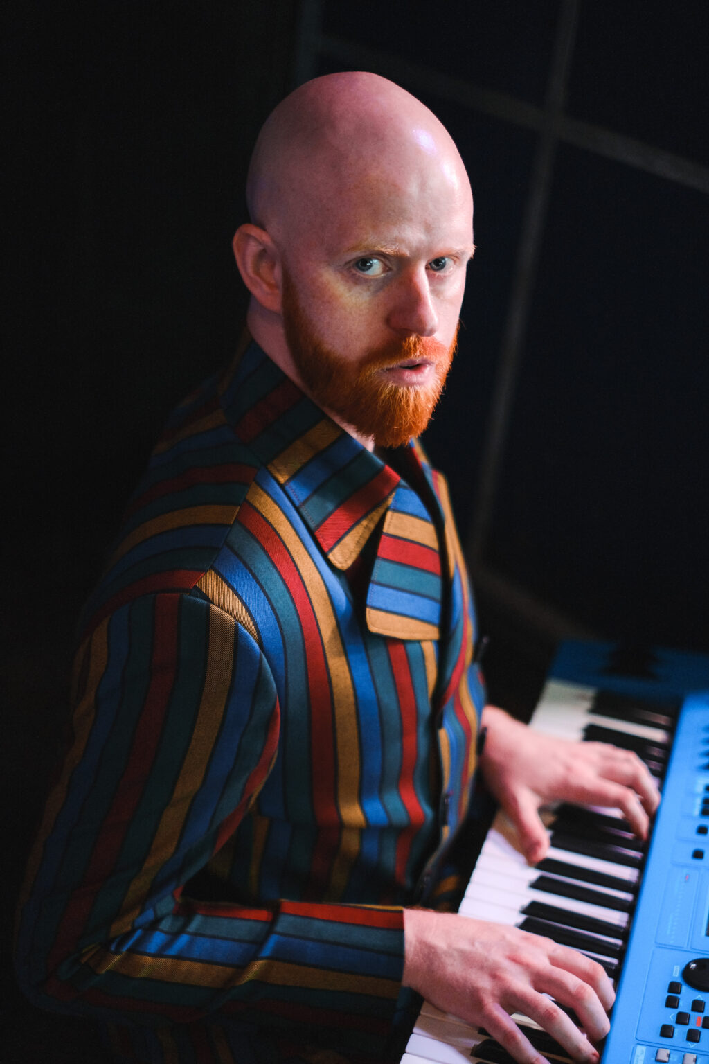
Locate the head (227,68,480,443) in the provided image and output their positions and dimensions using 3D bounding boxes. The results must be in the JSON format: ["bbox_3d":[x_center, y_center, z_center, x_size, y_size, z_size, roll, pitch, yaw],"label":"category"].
[{"bbox_3d":[0.003,-0.214,1.210,0.178,0.252,0.225,-9,30,-27],"label":"head"}]

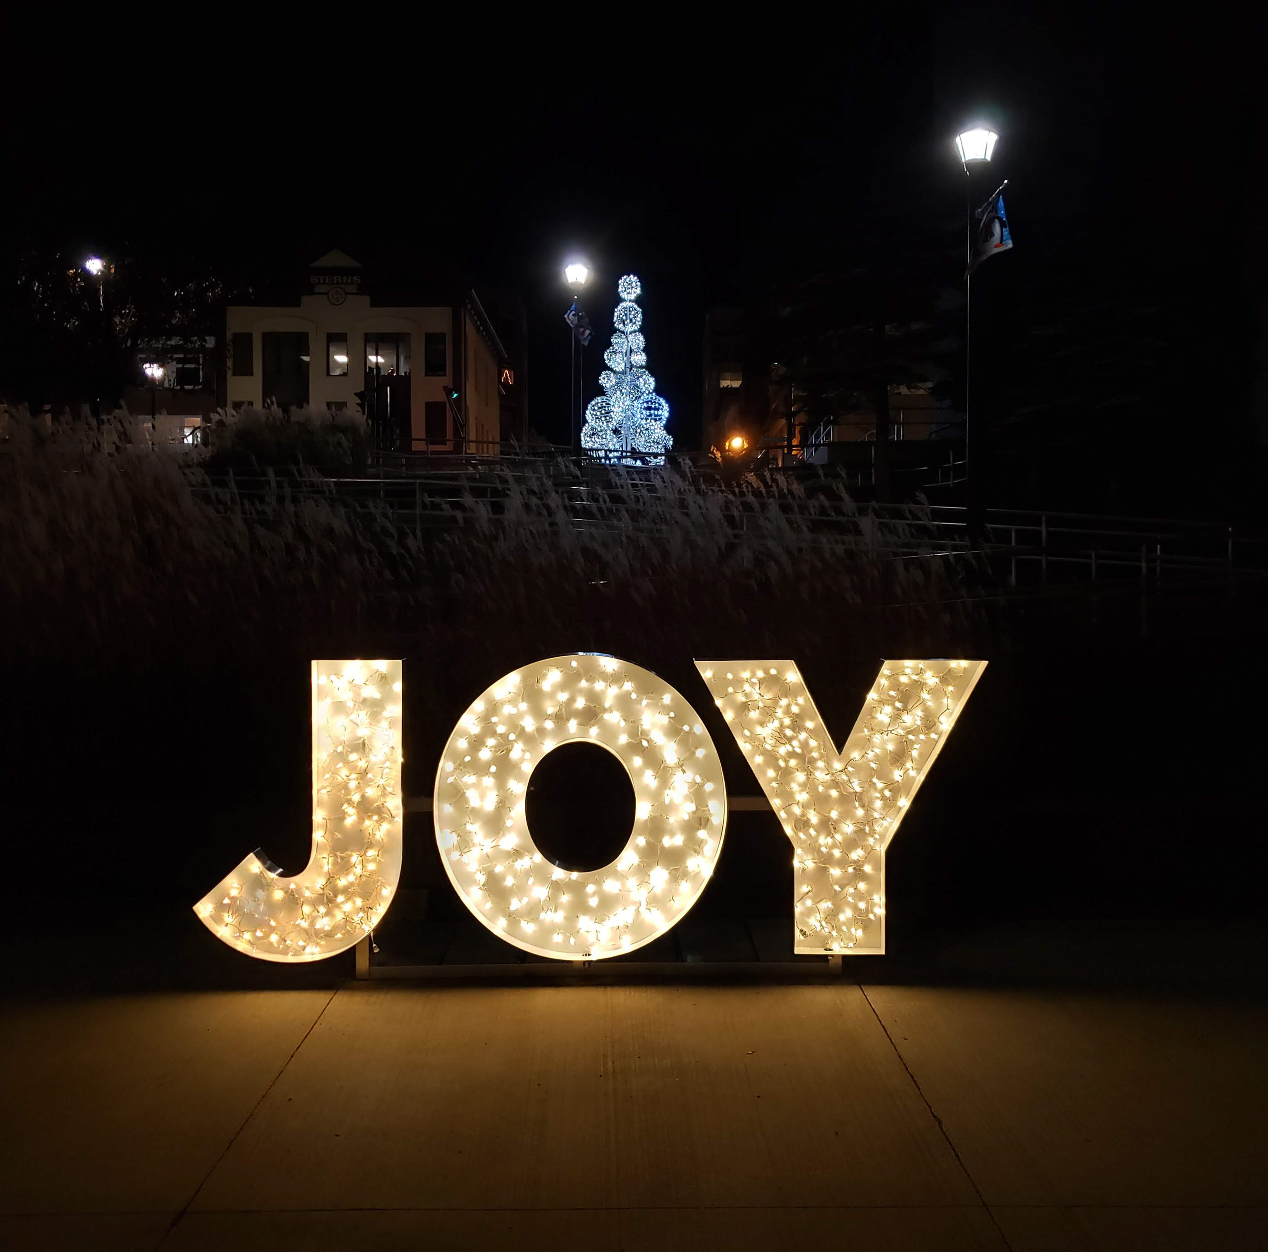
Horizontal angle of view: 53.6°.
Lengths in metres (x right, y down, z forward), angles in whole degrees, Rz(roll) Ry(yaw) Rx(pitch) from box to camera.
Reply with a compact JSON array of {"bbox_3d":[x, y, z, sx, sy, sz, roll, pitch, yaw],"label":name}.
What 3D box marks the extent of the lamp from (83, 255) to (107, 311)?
[{"bbox_3d":[-17.121,-8.891,39.886,0.500,5.679,0.500,0,2,0],"label":"lamp"}]

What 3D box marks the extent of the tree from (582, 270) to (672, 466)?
[{"bbox_3d":[-0.208,-8.162,39.879,2.900,6.053,2.900,0,2,0],"label":"tree"}]

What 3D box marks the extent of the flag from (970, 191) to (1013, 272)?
[{"bbox_3d":[4.182,-4.595,14.700,0.550,0.970,0.200,0,2,11],"label":"flag"}]

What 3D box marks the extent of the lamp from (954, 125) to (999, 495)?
[{"bbox_3d":[4.131,-3.295,14.993,0.500,5.353,0.500,0,2,0],"label":"lamp"}]

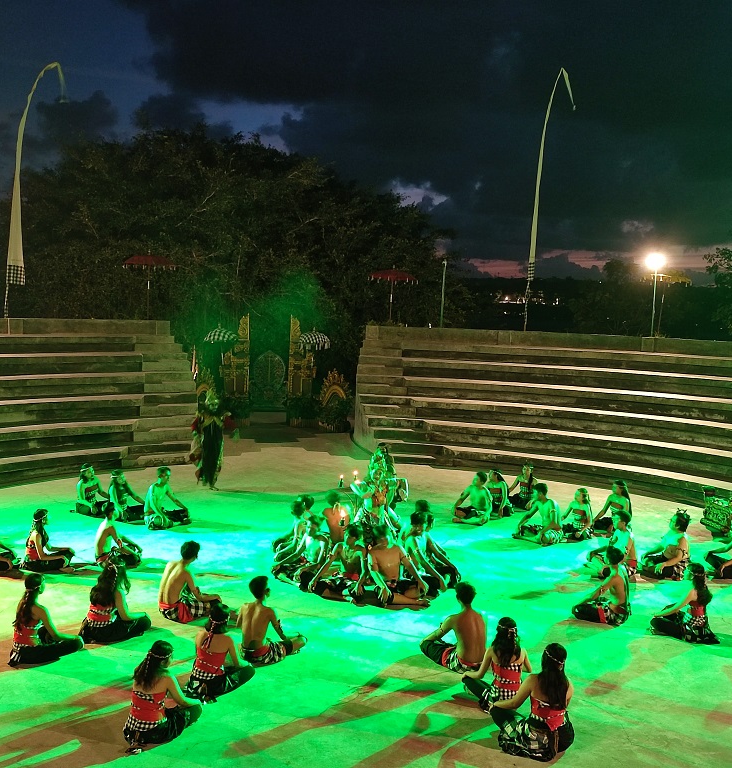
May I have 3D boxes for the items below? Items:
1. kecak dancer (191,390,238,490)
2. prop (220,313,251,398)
[{"bbox_3d":[-2.631,1.010,12.981,0.760,1.690,0.500,0,7,-18],"label":"kecak dancer"},{"bbox_3d":[-3.616,-0.719,20.443,0.800,2.400,0.320,2,7,-4],"label":"prop"}]

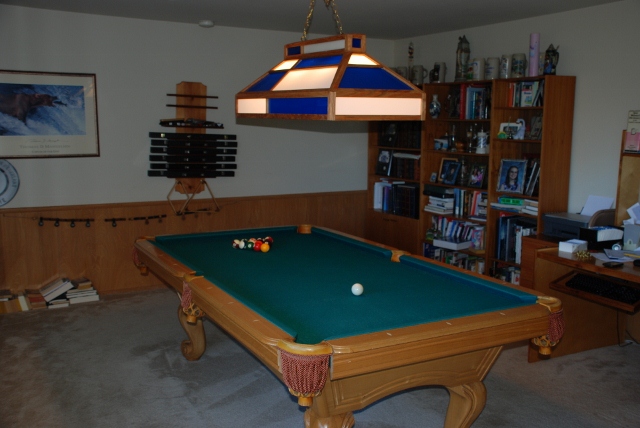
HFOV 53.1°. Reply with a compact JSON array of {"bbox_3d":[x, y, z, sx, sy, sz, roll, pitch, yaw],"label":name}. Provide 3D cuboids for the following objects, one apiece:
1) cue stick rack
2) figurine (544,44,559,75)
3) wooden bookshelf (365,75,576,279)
[{"bbox_3d":[-1.167,-0.602,5.893,0.822,1.210,0.130,-2,8,-31],"label":"cue stick rack"},{"bbox_3d":[1.825,-1.206,5.042,0.105,0.255,0.110,-4,9,-31],"label":"figurine"},{"bbox_3d":[1.271,-0.274,6.123,0.340,1.904,2.320,-4,9,-31],"label":"wooden bookshelf"}]

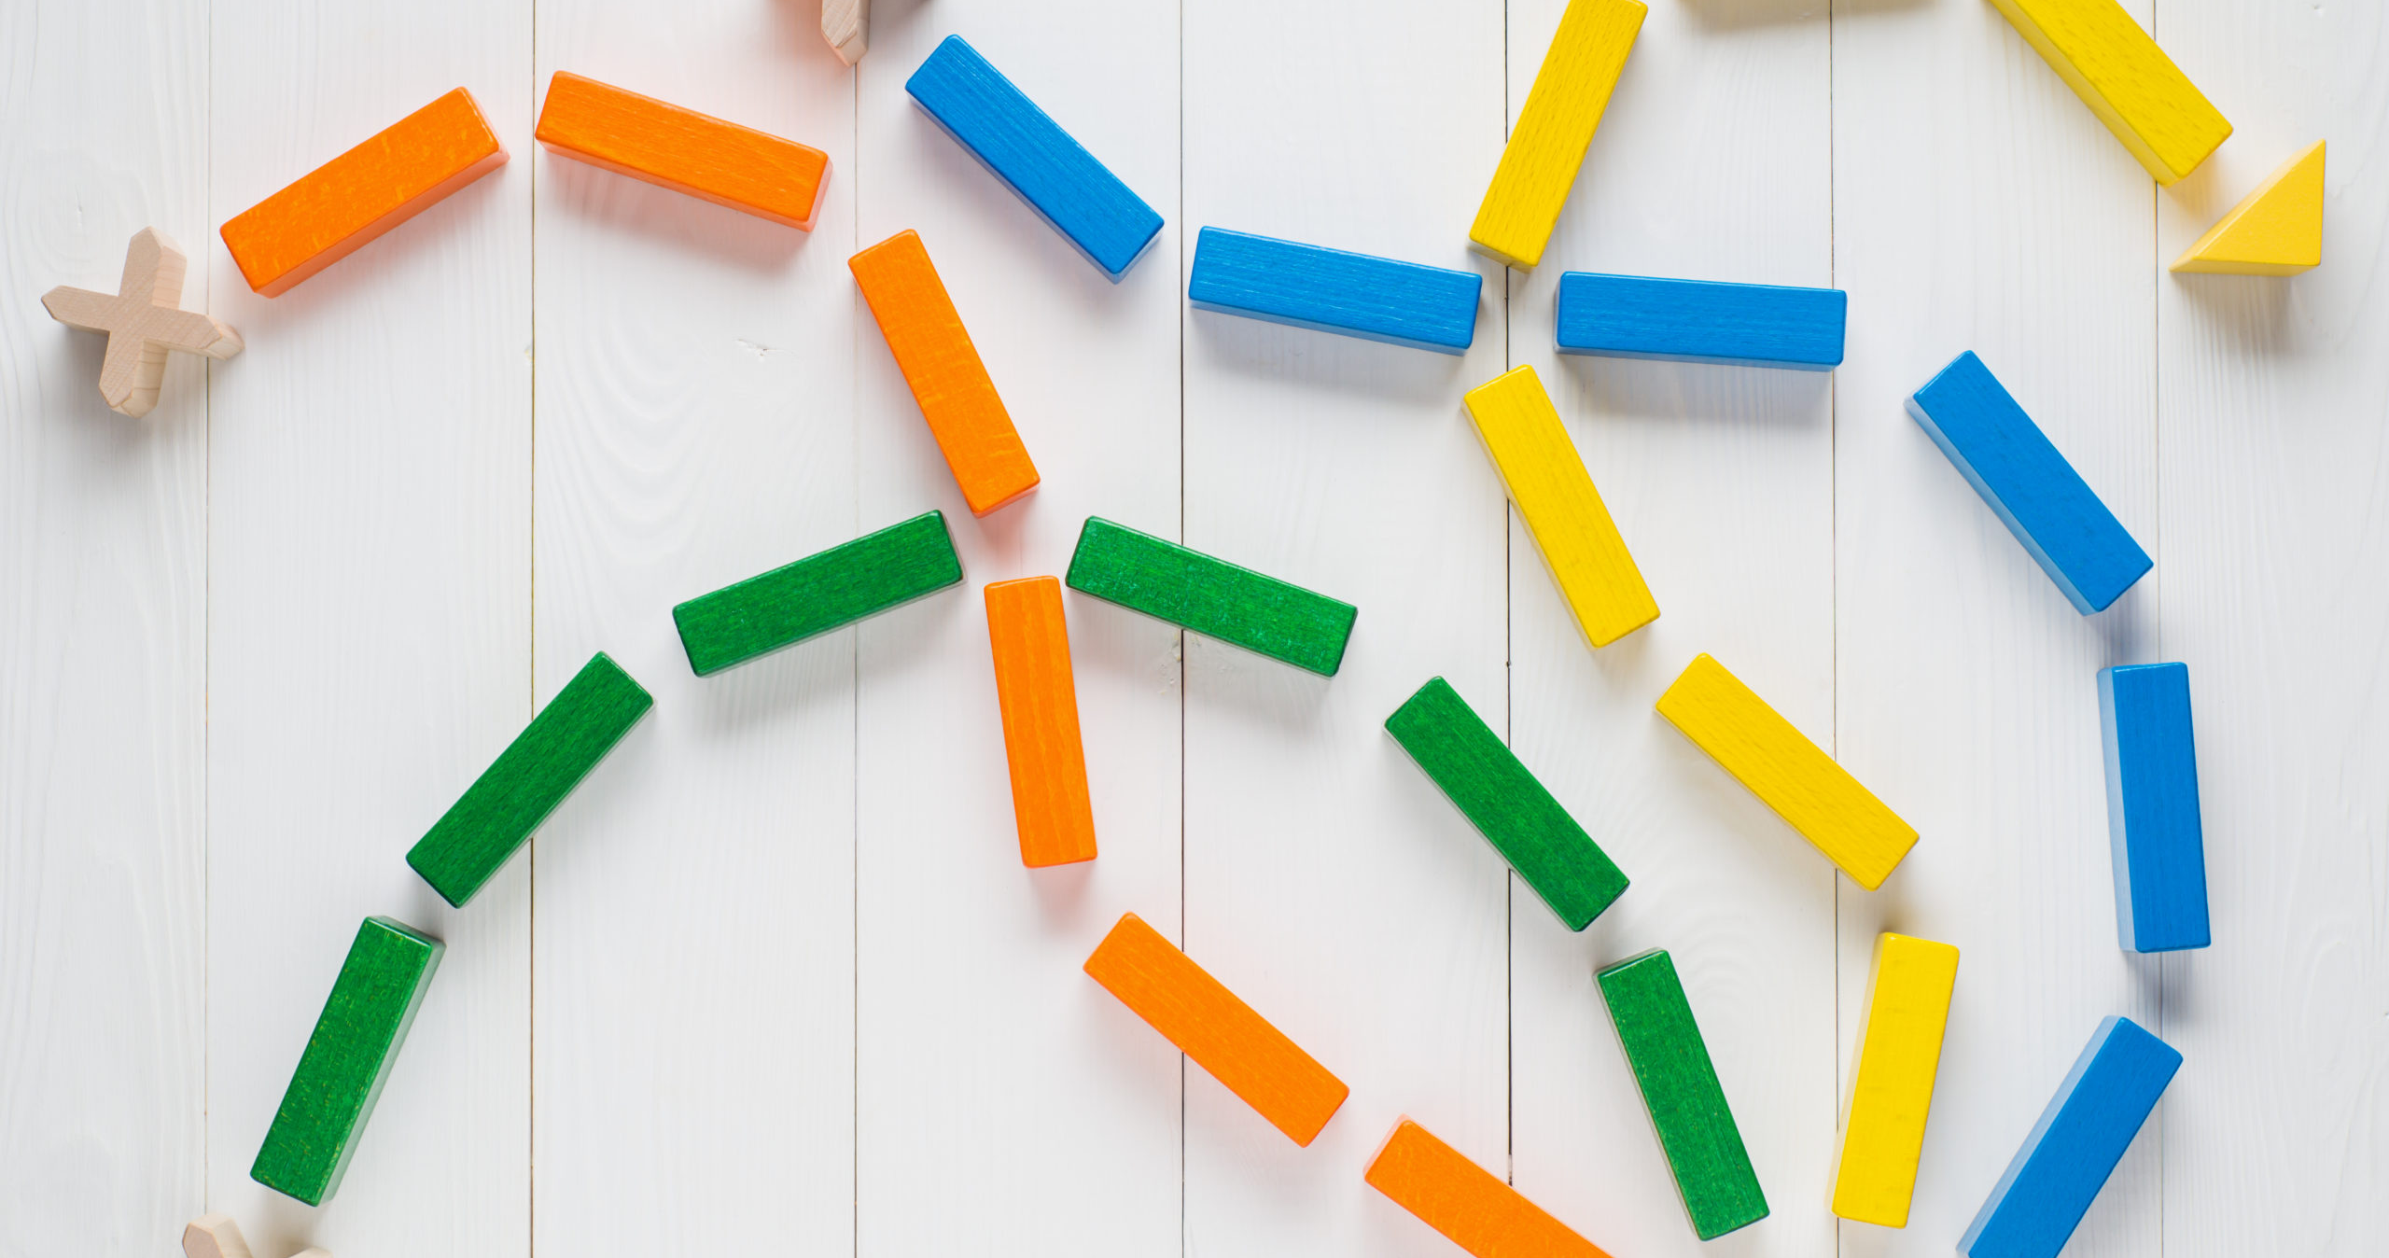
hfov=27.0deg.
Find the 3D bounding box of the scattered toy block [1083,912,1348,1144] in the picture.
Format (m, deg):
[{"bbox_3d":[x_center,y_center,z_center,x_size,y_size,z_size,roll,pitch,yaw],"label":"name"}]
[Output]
[{"bbox_3d":[0.006,0.104,1.293,0.075,0.020,0.020,39,89,1],"label":"scattered toy block"}]

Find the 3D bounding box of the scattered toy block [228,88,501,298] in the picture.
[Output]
[{"bbox_3d":[-0.216,-0.114,1.299,0.075,0.020,0.020,-30,89,-1],"label":"scattered toy block"}]

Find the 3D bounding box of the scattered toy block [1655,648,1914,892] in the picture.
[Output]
[{"bbox_3d":[0.155,0.037,1.305,0.075,0.021,0.020,41,89,2],"label":"scattered toy block"}]

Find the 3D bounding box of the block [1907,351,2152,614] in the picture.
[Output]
[{"bbox_3d":[0.220,-0.038,1.313,0.020,0.021,0.075,-40,89,-1],"label":"block"}]

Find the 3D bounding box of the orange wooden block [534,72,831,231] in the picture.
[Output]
[{"bbox_3d":[-0.133,-0.124,1.299,0.075,0.020,0.020,17,89,0],"label":"orange wooden block"}]

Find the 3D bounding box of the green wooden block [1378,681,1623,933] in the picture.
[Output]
[{"bbox_3d":[0.081,0.045,1.295,0.020,0.020,0.075,-43,89,-1],"label":"green wooden block"}]

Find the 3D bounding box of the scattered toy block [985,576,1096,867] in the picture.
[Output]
[{"bbox_3d":[-0.040,0.025,1.307,0.020,0.021,0.075,-8,88,0],"label":"scattered toy block"}]

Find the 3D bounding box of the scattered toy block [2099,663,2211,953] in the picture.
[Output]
[{"bbox_3d":[0.252,0.047,1.310,0.020,0.021,0.075,-5,88,0],"label":"scattered toy block"}]

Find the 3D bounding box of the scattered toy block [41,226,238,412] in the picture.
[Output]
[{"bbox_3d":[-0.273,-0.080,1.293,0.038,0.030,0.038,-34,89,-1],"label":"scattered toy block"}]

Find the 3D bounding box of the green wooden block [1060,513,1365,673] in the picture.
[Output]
[{"bbox_3d":[0.004,-0.008,1.296,0.075,0.020,0.020,19,89,0],"label":"green wooden block"}]

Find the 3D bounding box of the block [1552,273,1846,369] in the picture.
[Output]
[{"bbox_3d":[0.132,-0.081,1.308,0.075,0.021,0.020,4,88,1],"label":"block"}]

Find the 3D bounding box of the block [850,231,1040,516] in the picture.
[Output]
[{"bbox_3d":[-0.065,-0.066,1.298,0.020,0.020,0.075,-27,89,-1],"label":"block"}]

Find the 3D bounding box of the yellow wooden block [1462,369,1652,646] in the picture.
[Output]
[{"bbox_3d":[0.096,-0.032,1.307,0.020,0.021,0.075,-27,88,0],"label":"yellow wooden block"}]

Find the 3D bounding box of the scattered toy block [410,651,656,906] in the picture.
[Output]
[{"bbox_3d":[-0.173,0.040,1.308,0.020,0.021,0.075,43,89,2],"label":"scattered toy block"}]

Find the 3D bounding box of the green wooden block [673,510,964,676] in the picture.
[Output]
[{"bbox_3d":[-0.099,-0.009,1.310,0.075,0.021,0.020,-20,88,-1],"label":"green wooden block"}]

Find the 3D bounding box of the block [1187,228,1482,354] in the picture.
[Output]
[{"bbox_3d":[0.037,-0.089,1.309,0.075,0.021,0.020,10,88,1],"label":"block"}]

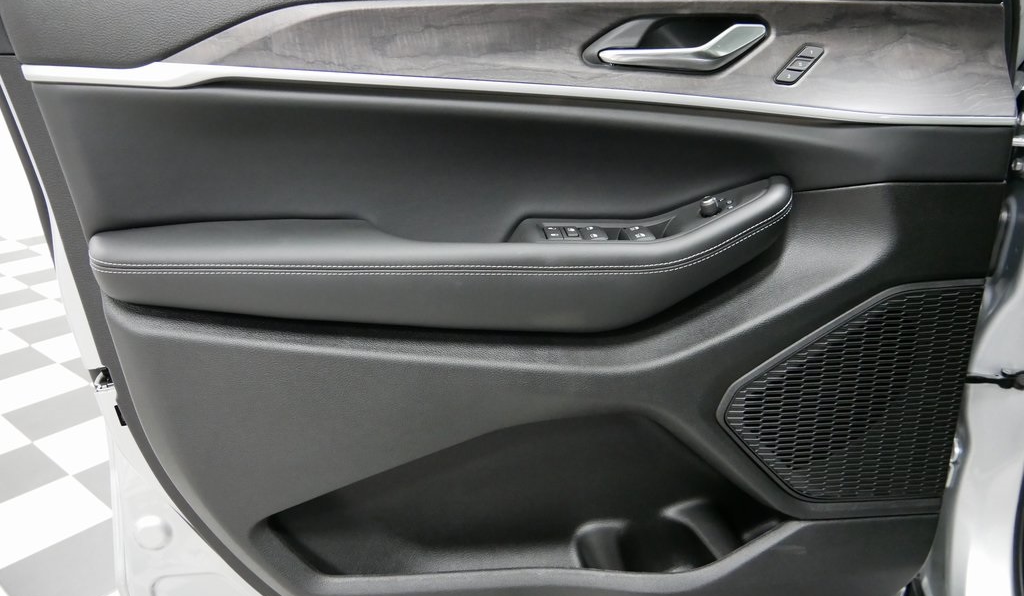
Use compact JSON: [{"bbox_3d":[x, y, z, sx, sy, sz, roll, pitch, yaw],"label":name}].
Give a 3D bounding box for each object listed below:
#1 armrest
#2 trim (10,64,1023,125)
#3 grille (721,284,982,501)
[{"bbox_3d":[-0.049,-0.031,0.695,0.645,0.145,0.110,-3,20,-7],"label":"armrest"},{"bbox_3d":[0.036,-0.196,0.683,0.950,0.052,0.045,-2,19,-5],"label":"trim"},{"bbox_3d":[0.390,0.124,0.832,0.300,0.285,0.035,-3,20,-7],"label":"grille"}]

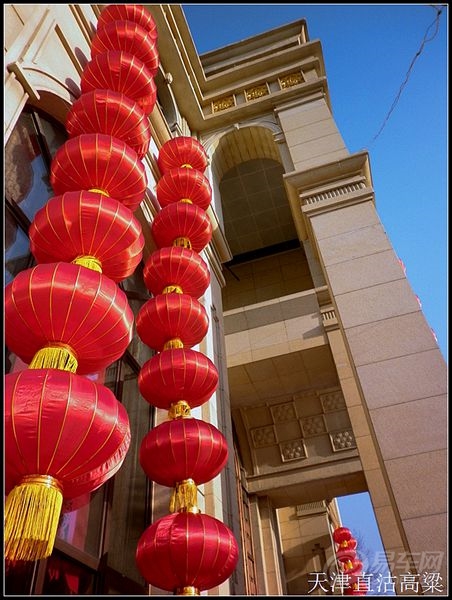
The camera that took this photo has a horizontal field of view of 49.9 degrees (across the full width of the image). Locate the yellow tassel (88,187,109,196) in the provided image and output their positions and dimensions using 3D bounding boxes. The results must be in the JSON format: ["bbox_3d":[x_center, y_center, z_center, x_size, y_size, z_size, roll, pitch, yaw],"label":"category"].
[{"bbox_3d":[-1.026,-0.744,3.835,0.224,0.216,0.224,-15,-44,10],"label":"yellow tassel"}]

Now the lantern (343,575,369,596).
[{"bbox_3d":[4.897,10.732,18.240,0.800,0.568,0.800,-15,-44,10],"label":"lantern"}]

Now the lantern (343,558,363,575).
[{"bbox_3d":[4.974,10.458,19.040,0.800,0.568,0.800,-15,-44,10],"label":"lantern"}]

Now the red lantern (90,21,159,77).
[{"bbox_3d":[-0.946,-2.274,4.571,0.620,0.409,0.620,-3,-43,-3],"label":"red lantern"}]

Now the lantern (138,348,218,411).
[{"bbox_3d":[-0.368,0.641,3.806,0.620,0.409,0.620,-3,-43,-3],"label":"lantern"}]

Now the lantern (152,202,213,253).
[{"bbox_3d":[-0.450,-0.707,5.044,0.620,0.409,0.620,-3,-43,-3],"label":"lantern"}]

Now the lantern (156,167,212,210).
[{"bbox_3d":[-0.468,-1.196,5.512,0.620,0.409,0.620,-3,-43,-3],"label":"lantern"}]

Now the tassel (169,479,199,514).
[{"bbox_3d":[-0.277,1.296,3.206,0.171,0.236,0.171,-15,-44,10],"label":"tassel"}]

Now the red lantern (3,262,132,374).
[{"bbox_3d":[-0.958,0.129,2.931,0.800,0.568,0.800,-3,-43,-3],"label":"red lantern"}]

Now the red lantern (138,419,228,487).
[{"bbox_3d":[-0.291,1.078,3.406,0.620,0.409,0.620,-3,-43,-3],"label":"red lantern"}]

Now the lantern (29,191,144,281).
[{"bbox_3d":[-0.770,-0.319,2.723,0.620,0.409,0.620,-3,-43,-3],"label":"lantern"}]

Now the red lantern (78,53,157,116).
[{"bbox_3d":[-1.136,-2.218,5.195,0.800,0.568,0.800,-3,-43,-3],"label":"red lantern"}]

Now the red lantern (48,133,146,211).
[{"bbox_3d":[-1.054,-1.005,4.093,0.800,0.568,0.800,-3,-43,-3],"label":"red lantern"}]

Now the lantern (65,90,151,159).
[{"bbox_3d":[-1.114,-1.599,4.652,0.800,0.568,0.800,-3,-43,-3],"label":"lantern"}]

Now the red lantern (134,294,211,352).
[{"bbox_3d":[-0.460,0.214,4.240,0.620,0.409,0.620,-3,-43,-3],"label":"red lantern"}]

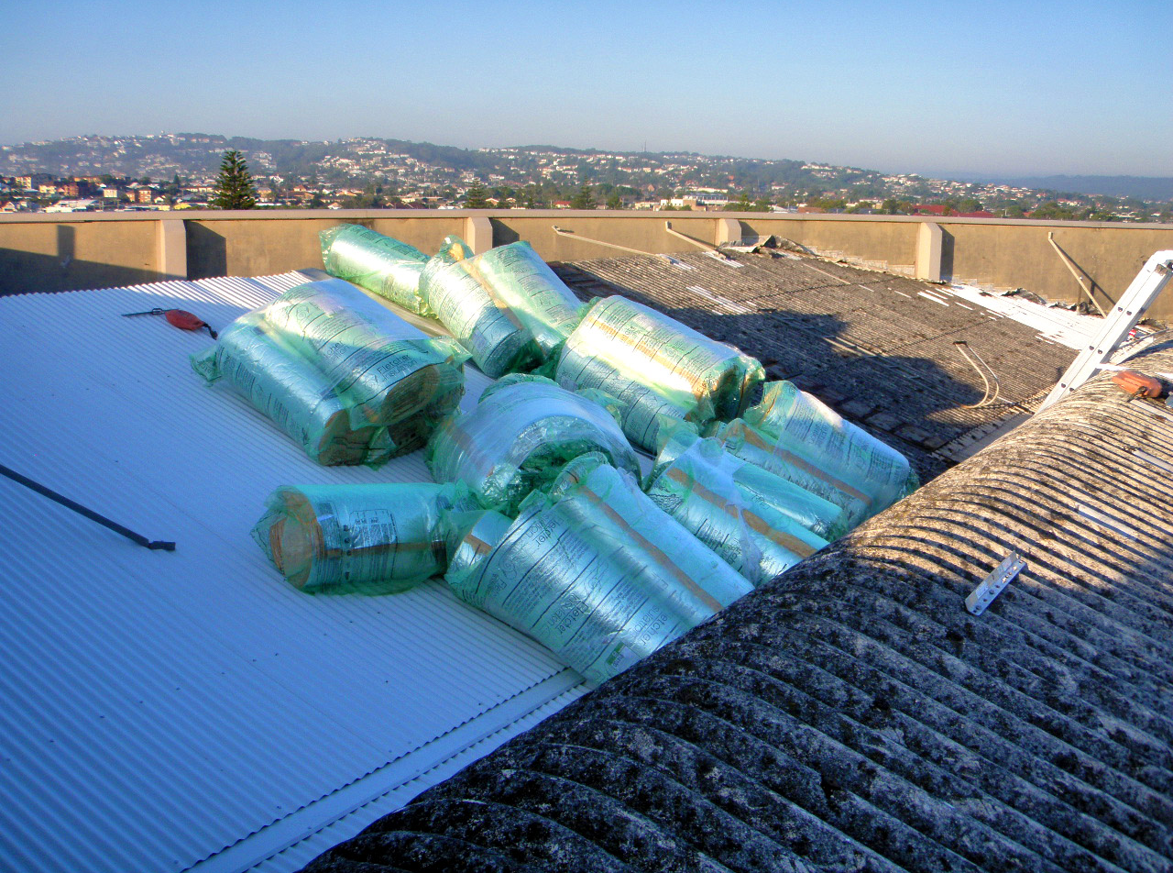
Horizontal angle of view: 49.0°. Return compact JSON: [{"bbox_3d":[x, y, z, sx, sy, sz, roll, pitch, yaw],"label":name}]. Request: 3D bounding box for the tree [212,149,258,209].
[{"bbox_3d":[-47.900,-31.800,176.360,6.000,14.500,6.000,-2,11,-15],"label":"tree"}]

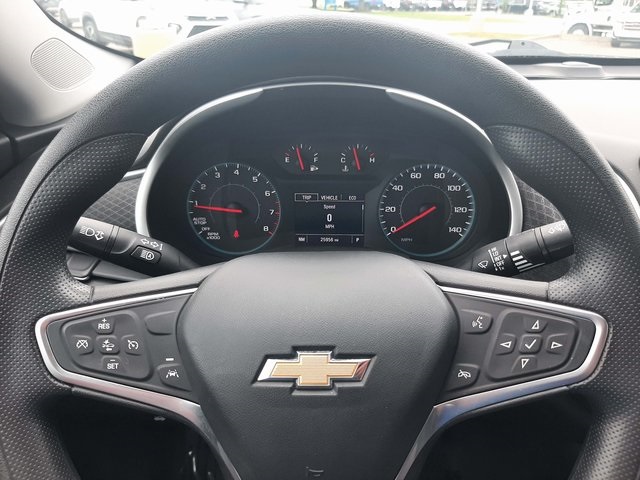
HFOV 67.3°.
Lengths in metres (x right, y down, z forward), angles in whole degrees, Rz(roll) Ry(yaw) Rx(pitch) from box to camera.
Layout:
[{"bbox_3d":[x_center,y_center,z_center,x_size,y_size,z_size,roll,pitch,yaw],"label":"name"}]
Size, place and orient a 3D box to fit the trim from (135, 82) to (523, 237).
[{"bbox_3d":[0.008,-0.072,0.450,0.348,0.147,0.055,0,10,0],"label":"trim"}]

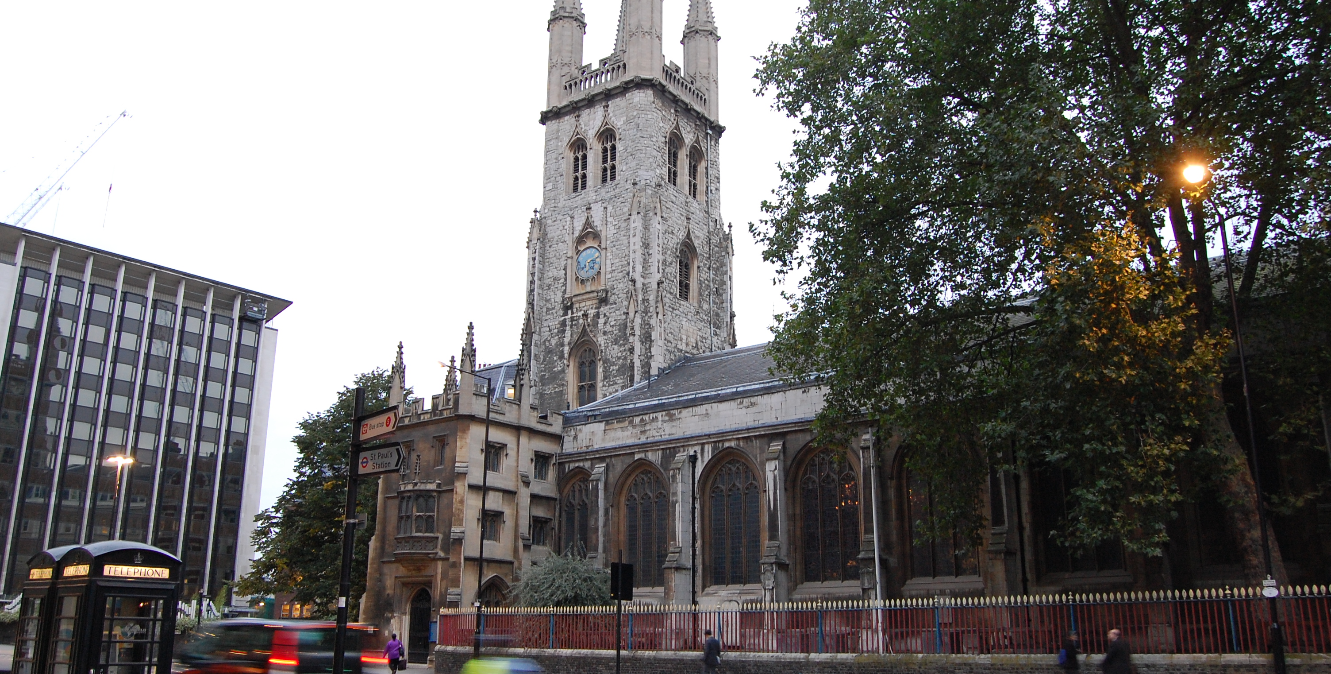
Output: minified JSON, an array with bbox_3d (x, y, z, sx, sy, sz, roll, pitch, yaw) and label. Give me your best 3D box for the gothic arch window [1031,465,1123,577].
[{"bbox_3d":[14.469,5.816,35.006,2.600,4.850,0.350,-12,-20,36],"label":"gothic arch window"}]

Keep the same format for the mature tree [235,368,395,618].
[{"bbox_3d":[-19.399,10.046,58.408,10.500,17.000,10.500,5,-17,-16],"label":"mature tree"}]

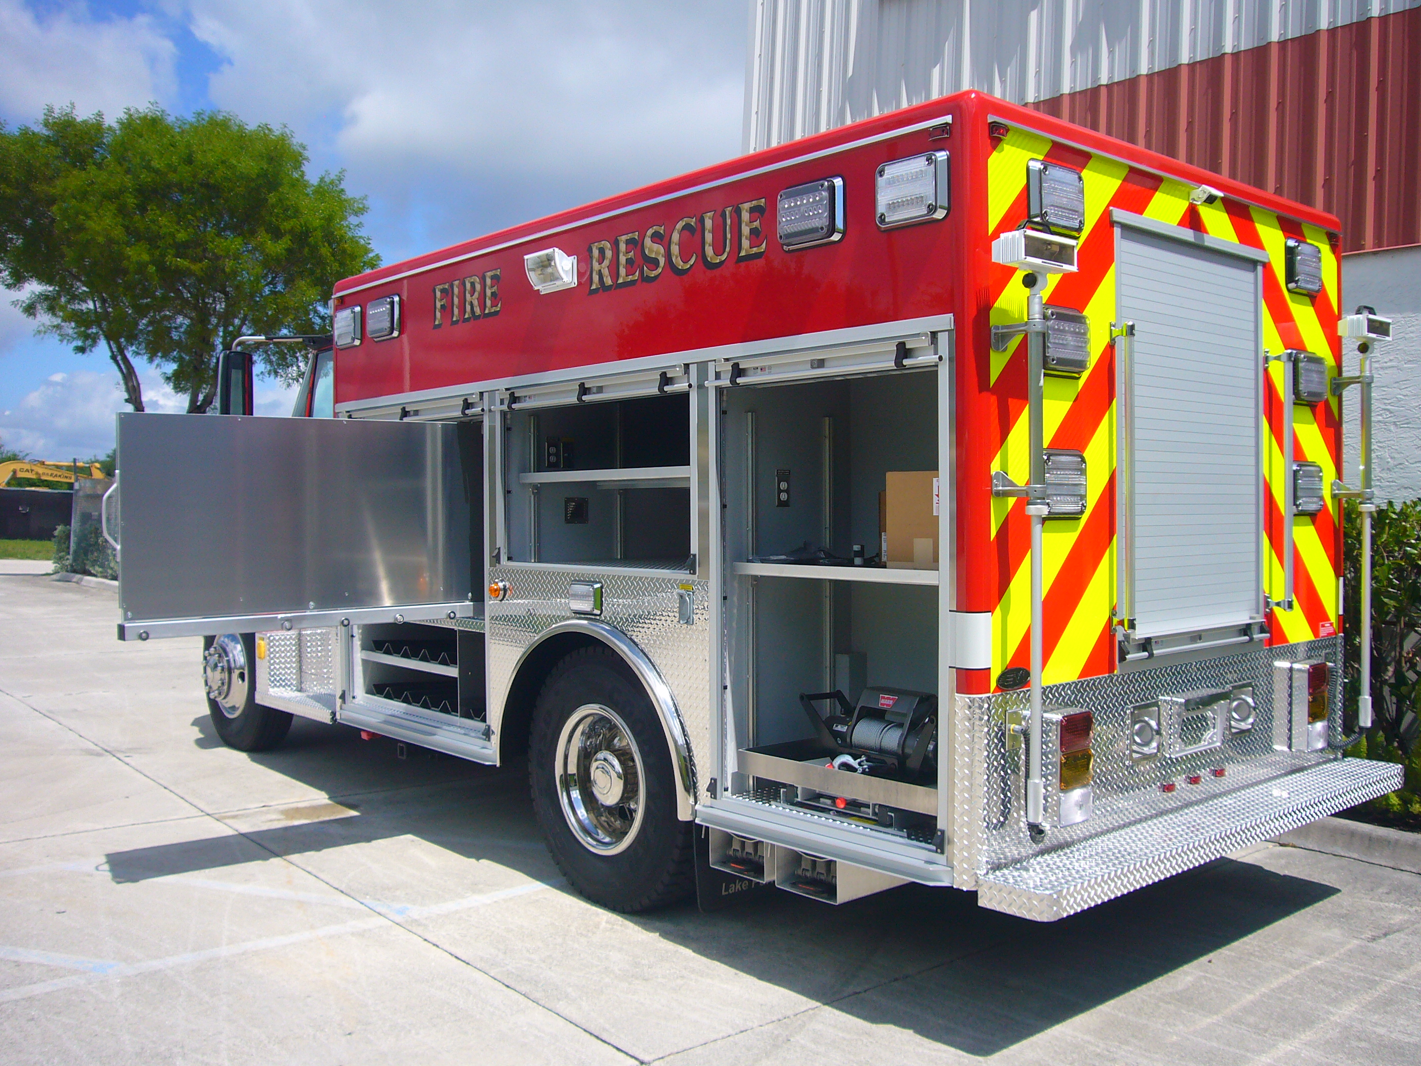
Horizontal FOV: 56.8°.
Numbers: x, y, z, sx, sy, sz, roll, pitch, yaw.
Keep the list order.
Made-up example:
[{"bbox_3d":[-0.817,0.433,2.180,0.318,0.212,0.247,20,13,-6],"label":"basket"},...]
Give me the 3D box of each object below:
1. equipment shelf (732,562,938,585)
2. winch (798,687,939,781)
[{"bbox_3d":[0.633,0.123,4.409,0.590,0.042,1.005,-1,1,-42],"label":"equipment shelf"},{"bbox_3d":[0.573,0.674,4.432,0.310,0.303,0.600,-1,1,-42],"label":"winch"}]

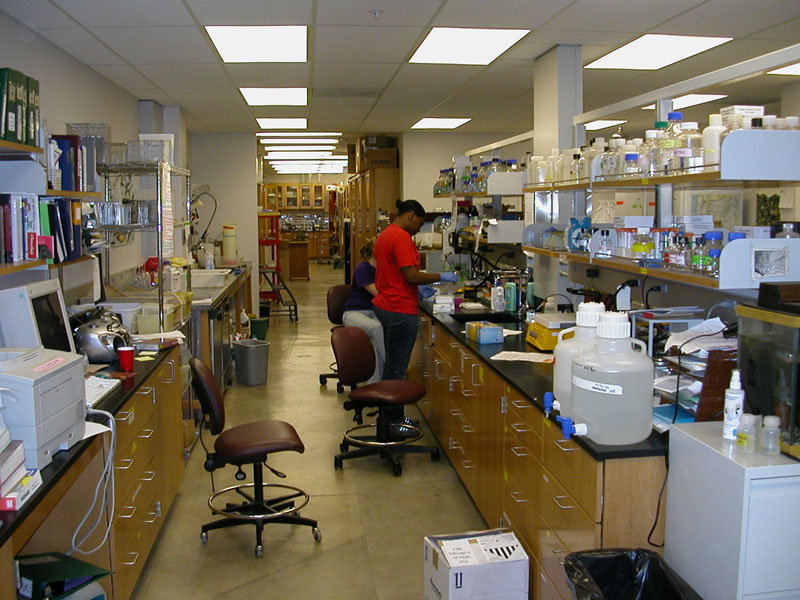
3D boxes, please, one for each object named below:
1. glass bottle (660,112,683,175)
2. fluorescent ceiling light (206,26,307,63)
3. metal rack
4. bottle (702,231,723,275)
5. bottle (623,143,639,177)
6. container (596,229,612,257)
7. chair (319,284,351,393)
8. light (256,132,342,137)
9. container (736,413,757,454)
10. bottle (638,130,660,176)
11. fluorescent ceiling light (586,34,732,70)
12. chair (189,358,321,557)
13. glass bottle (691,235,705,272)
[{"bbox_3d":[1.012,-0.573,3.140,0.100,0.230,0.100,-1,6,-6],"label":"glass bottle"},{"bbox_3d":[-0.809,-1.506,5.007,0.580,0.070,1.180,-1,6,-6],"label":"fluorescent ceiling light"},{"bbox_3d":[-1.815,0.118,5.852,0.650,2.070,1.320,-1,6,-6],"label":"metal rack"},{"bbox_3d":[1.034,-0.160,2.837,0.072,0.143,0.072,-1,6,-6],"label":"bottle"},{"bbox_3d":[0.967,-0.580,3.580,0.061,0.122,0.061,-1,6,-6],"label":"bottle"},{"bbox_3d":[0.893,-0.244,3.716,0.057,0.118,0.057,-1,6,-6],"label":"container"},{"bbox_3d":[-0.389,0.330,7.744,0.620,0.917,0.600,5,8,39],"label":"chair"},{"bbox_3d":[-1.335,-2.185,11.301,1.200,0.060,0.400,-1,6,-6],"label":"light"},{"bbox_3d":[1.060,0.410,2.614,0.056,0.119,0.056,-1,6,-6],"label":"container"},{"bbox_3d":[0.984,-0.575,3.360,0.084,0.181,0.084,-1,6,-6],"label":"bottle"},{"bbox_3d":[1.562,-1.543,5.284,0.575,0.060,1.180,-1,6,-6],"label":"fluorescent ceiling light"},{"bbox_3d":[-0.757,0.790,4.557,0.660,0.980,0.600,-1,6,-9],"label":"chair"},{"bbox_3d":[1.020,-0.153,2.899,0.062,0.121,0.062,-1,6,-6],"label":"glass bottle"}]

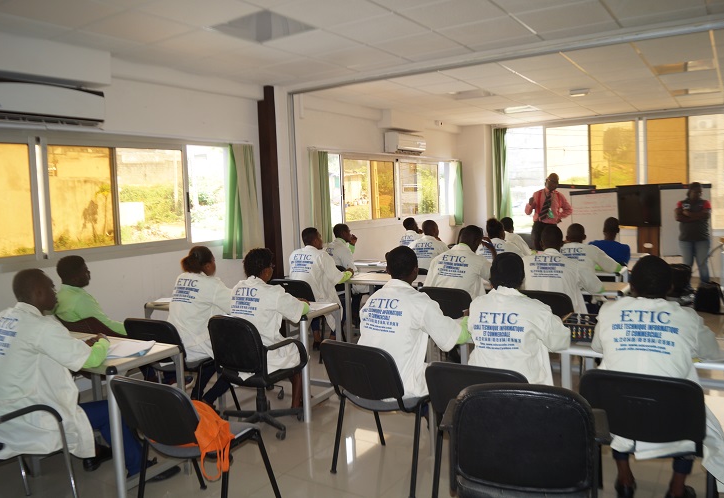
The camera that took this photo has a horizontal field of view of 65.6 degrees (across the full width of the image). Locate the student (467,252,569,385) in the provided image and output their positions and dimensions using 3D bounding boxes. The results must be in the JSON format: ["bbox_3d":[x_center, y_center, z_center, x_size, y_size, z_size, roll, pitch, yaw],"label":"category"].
[{"bbox_3d":[0.893,0.653,3.071,0.560,1.250,0.850,1,6,27],"label":"student"}]

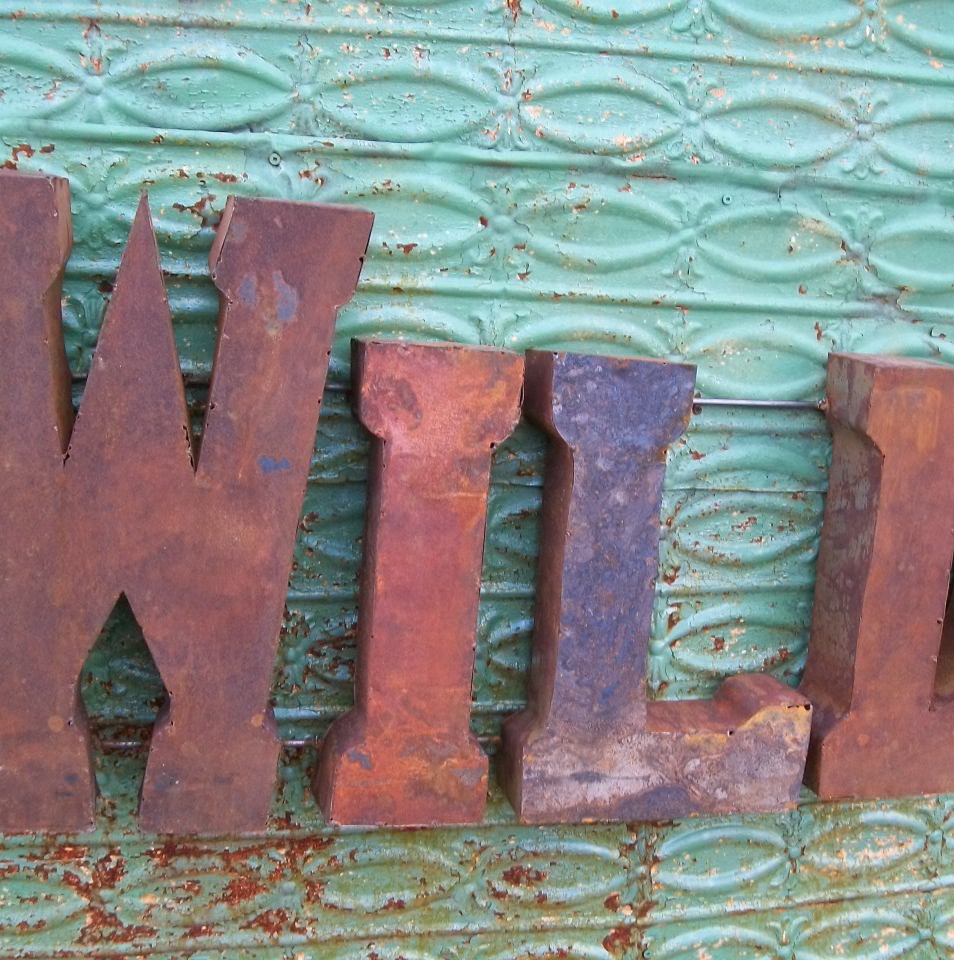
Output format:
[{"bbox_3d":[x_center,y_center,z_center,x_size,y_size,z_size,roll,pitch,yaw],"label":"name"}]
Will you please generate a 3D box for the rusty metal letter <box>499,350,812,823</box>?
[{"bbox_3d":[0.153,0.084,1.077,0.236,0.366,0.079,1,10,-13],"label":"rusty metal letter"}]

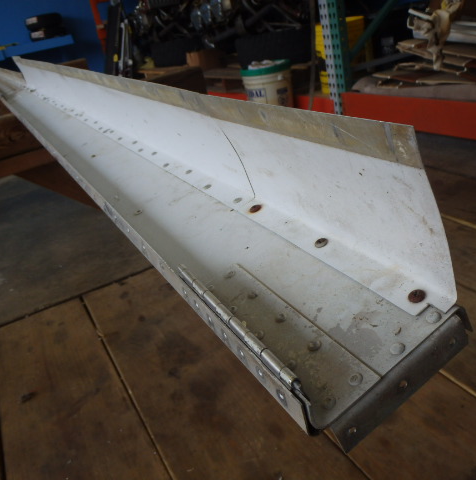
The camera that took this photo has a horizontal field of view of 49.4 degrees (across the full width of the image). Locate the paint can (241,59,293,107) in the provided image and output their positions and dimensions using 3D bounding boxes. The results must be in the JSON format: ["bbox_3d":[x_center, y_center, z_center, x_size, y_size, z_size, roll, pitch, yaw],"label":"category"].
[{"bbox_3d":[0.197,-0.859,3.130,0.302,0.370,0.302,-9,26,4],"label":"paint can"}]

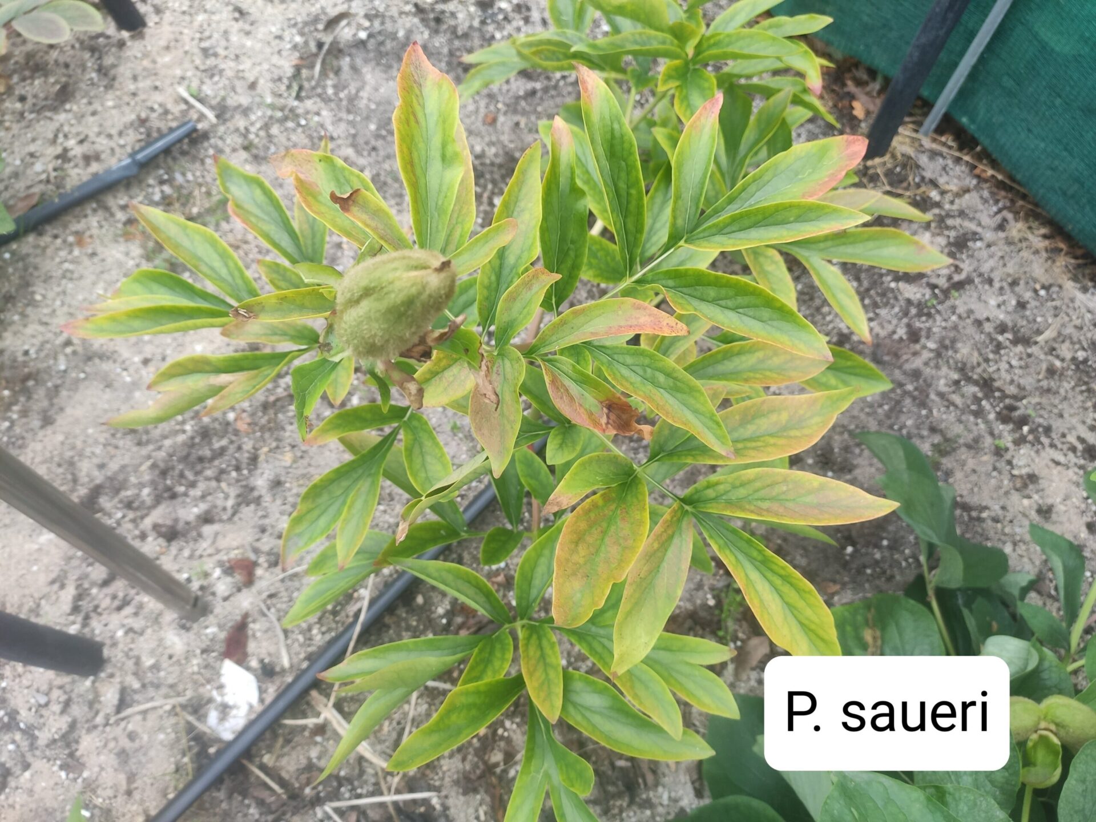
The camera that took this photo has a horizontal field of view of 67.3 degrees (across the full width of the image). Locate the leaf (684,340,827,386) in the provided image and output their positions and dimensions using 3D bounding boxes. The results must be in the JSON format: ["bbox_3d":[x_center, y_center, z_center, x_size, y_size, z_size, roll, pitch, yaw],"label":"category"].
[{"bbox_3d":[0.122,-0.026,0.482,0.091,0.016,0.025,-10,74,-9],"label":"leaf"}]

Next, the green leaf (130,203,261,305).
[{"bbox_3d":[-0.214,-0.098,0.501,0.111,0.014,0.027,35,67,14],"label":"green leaf"}]

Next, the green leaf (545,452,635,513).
[{"bbox_3d":[0.024,0.041,0.475,0.060,0.014,0.024,-29,62,13],"label":"green leaf"}]

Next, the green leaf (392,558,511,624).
[{"bbox_3d":[-0.066,0.124,0.570,0.099,0.018,0.030,23,66,17],"label":"green leaf"}]

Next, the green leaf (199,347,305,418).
[{"bbox_3d":[-0.190,-0.018,0.530,0.083,0.013,0.026,-31,66,8],"label":"green leaf"}]

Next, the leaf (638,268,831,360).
[{"bbox_3d":[0.110,-0.059,0.480,0.120,0.016,0.036,23,64,2],"label":"leaf"}]

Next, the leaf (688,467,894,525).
[{"bbox_3d":[0.140,0.049,0.472,0.125,0.017,0.036,2,72,-6],"label":"leaf"}]

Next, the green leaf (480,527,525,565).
[{"bbox_3d":[-0.036,0.107,0.651,0.041,0.008,0.030,-33,66,-8],"label":"green leaf"}]

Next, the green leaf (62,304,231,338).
[{"bbox_3d":[-0.231,-0.053,0.482,0.114,0.014,0.023,-3,76,5],"label":"green leaf"}]

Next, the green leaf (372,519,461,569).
[{"bbox_3d":[-0.099,0.102,0.630,0.075,0.012,0.033,-21,65,7],"label":"green leaf"}]

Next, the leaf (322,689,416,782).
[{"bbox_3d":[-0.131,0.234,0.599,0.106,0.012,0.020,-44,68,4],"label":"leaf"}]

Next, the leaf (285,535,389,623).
[{"bbox_3d":[-0.150,0.124,0.590,0.100,0.018,0.044,-34,73,12],"label":"leaf"}]

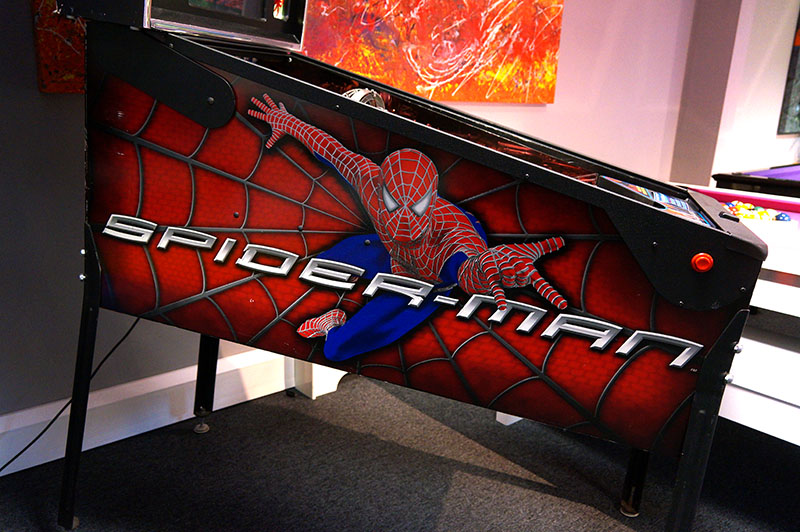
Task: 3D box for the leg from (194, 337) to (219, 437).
[{"bbox_3d":[-0.587,0.186,1.960,0.062,0.755,0.062,15,17,13],"label":"leg"}]

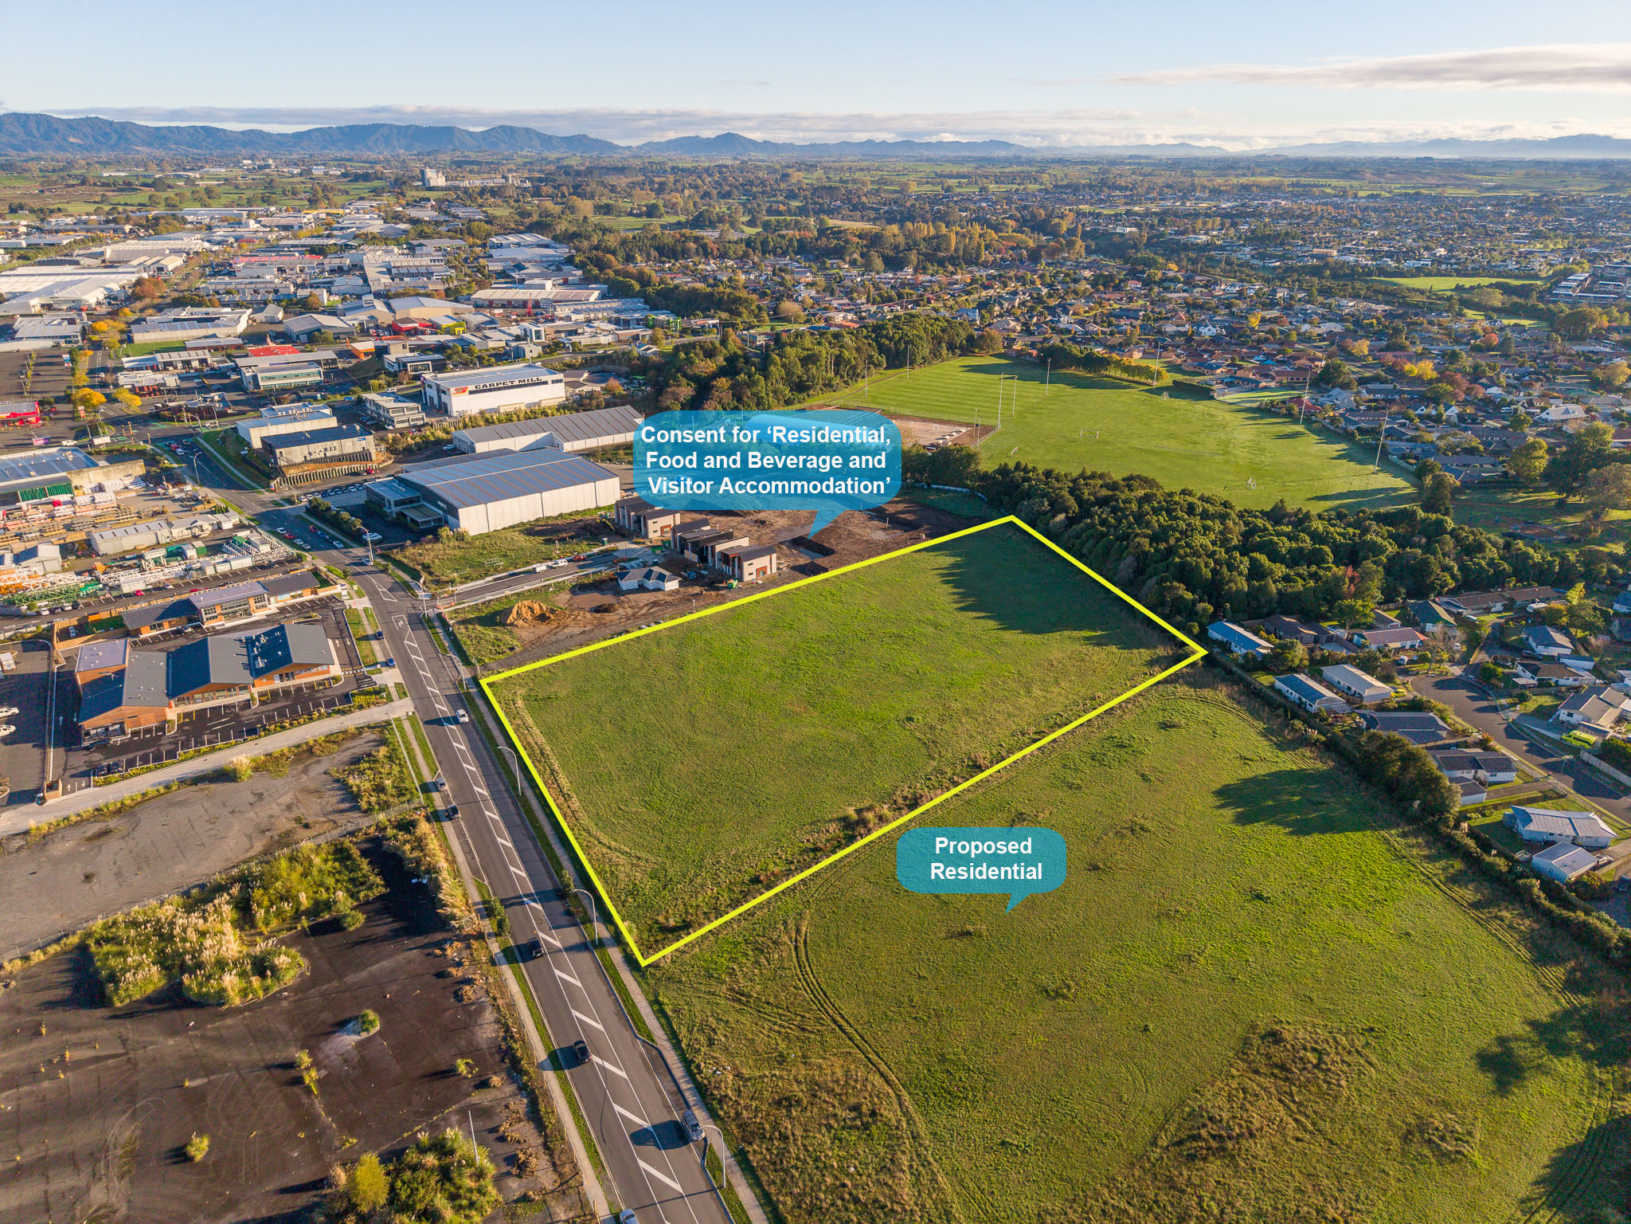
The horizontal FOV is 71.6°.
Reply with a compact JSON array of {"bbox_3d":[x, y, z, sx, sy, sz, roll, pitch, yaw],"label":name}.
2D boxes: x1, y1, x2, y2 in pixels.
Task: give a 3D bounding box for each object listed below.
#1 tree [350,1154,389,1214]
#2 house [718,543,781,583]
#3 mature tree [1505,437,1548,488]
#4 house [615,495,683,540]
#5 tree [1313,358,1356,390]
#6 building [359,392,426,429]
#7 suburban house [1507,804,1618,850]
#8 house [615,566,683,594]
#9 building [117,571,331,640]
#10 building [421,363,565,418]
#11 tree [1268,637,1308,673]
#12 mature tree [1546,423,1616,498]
[{"bbox_3d":[-52.600,67.369,133.376,4.100,8.400,4.100,0,22,0],"label":"tree"},{"bbox_3d":[-20.280,-15.670,341.530,12.300,7.300,12.600,-16,27,-34],"label":"house"},{"bbox_3d":[272.820,-57.420,434.220,14.010,19.080,14.010,0,22,0],"label":"mature tree"},{"bbox_3d":[-56.750,-32.690,382.890,12.200,7.500,23.400,-16,27,-34],"label":"house"},{"bbox_3d":[279.430,-127.560,608.190,20.910,17.760,20.910,0,22,0],"label":"tree"},{"bbox_3d":[-191.616,-92.305,513.989,15.800,8.200,45.000,-17,28,-36],"label":"building"},{"bbox_3d":[141.070,40.010,214.030,15.630,4.360,8.530,4,22,9],"label":"suburban house"},{"bbox_3d":[-49.189,-9.550,327.249,14.800,4.200,15.800,-17,28,-36],"label":"house"},{"bbox_3d":[-160.281,-2.606,307.869,47.700,6.000,15.300,-17,28,-35],"label":"building"},{"bbox_3d":[-155.340,-108.340,547.410,55.960,12.610,36.480,-16,27,-34],"label":"building"},{"bbox_3d":[116.510,10.850,279.330,9.340,9.030,9.340,0,22,0],"label":"tree"},{"bbox_3d":[282.460,-55.770,418.780,21.310,27.710,21.310,0,22,0],"label":"mature tree"}]

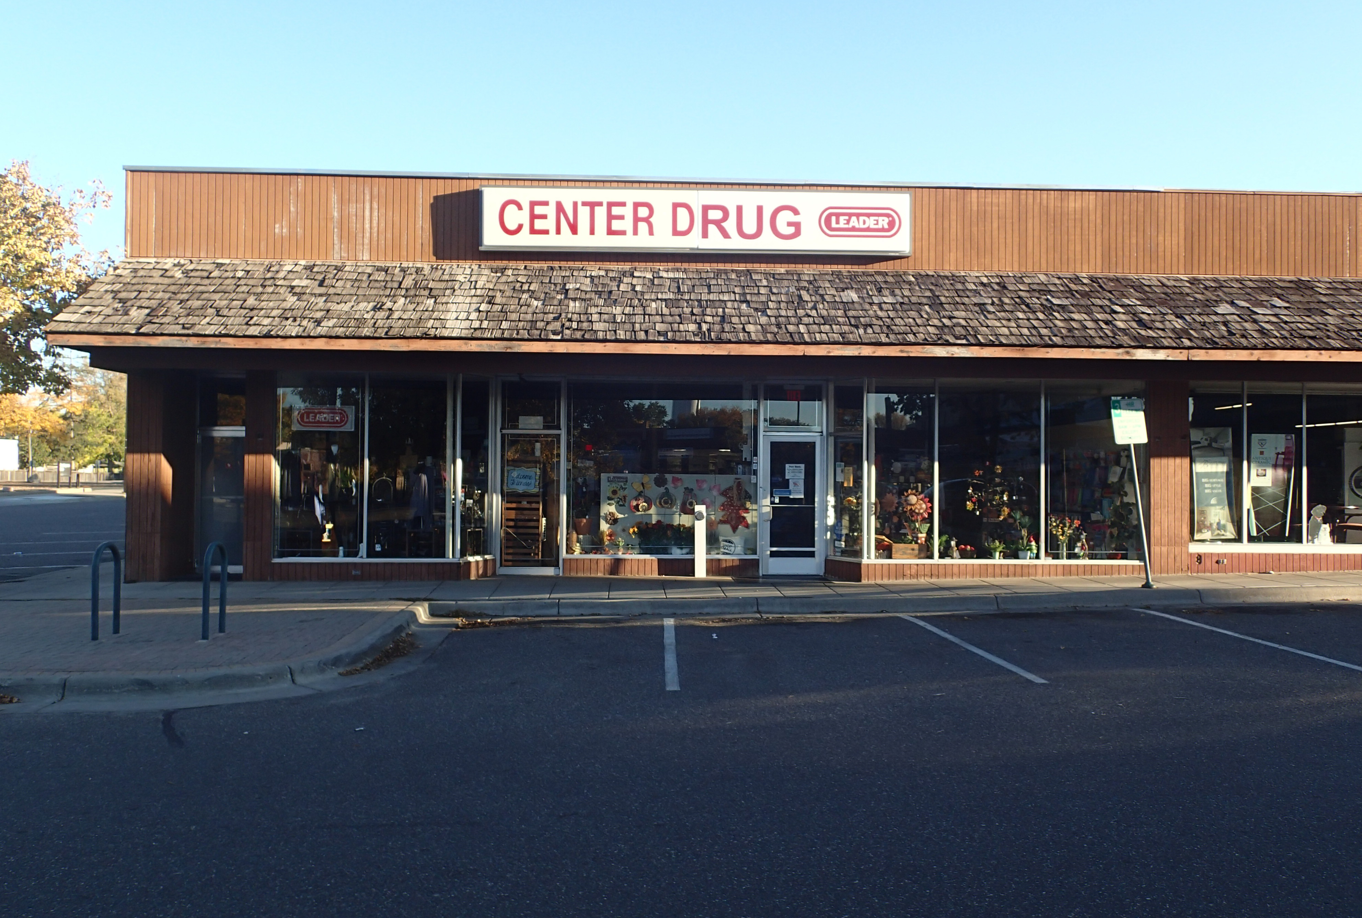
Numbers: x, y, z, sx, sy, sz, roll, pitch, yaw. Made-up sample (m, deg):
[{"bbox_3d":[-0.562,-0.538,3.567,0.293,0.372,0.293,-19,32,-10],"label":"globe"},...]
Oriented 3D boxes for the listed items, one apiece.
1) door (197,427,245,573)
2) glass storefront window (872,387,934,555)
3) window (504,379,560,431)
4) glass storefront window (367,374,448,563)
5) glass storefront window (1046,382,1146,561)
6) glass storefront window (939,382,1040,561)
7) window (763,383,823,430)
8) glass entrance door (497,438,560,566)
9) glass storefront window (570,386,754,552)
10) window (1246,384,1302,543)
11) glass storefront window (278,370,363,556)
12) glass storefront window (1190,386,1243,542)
[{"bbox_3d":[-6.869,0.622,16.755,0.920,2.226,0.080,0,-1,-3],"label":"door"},{"bbox_3d":[3.265,0.171,16.224,0.933,2.579,0.080,0,-1,-3],"label":"glass storefront window"},{"bbox_3d":[-2.277,-0.817,16.807,0.870,0.778,0.080,0,-1,-3],"label":"window"},{"bbox_3d":[-3.943,0.137,15.858,1.163,2.582,0.080,0,-1,-3],"label":"glass storefront window"},{"bbox_3d":[6.151,0.180,16.370,1.529,2.650,0.080,0,-1,-3],"label":"glass storefront window"},{"bbox_3d":[4.551,0.187,16.289,1.514,2.621,0.080,0,-1,-3],"label":"glass storefront window"},{"bbox_3d":[1.728,-0.811,17.010,0.924,0.722,0.080,0,-1,-3],"label":"window"},{"bbox_3d":[-2.290,0.683,16.786,0.933,2.126,0.080,0,-1,-3],"label":"glass entrance door"},{"bbox_3d":[-0.281,0.162,16.895,2.866,2.653,0.080,0,-1,-3],"label":"glass storefront window"},{"bbox_3d":[8.858,0.071,16.509,0.868,2.386,0.080,0,-1,-3],"label":"window"},{"bbox_3d":[-5.167,0.106,15.797,1.259,2.633,0.080,0,-1,-3],"label":"glass storefront window"},{"bbox_3d":[7.986,0.079,16.465,0.814,2.332,0.080,0,-1,-3],"label":"glass storefront window"}]

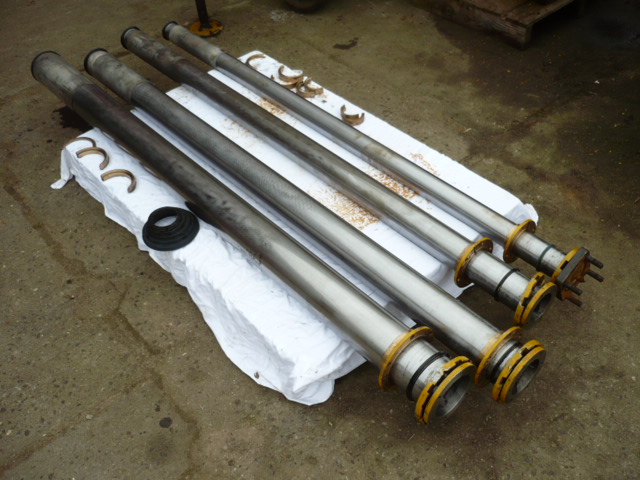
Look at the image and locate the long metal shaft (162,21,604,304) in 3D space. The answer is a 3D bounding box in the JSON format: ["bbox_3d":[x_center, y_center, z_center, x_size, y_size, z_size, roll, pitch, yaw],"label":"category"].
[{"bbox_3d":[0.033,-0.354,2.030,0.130,0.130,1.830,-35,53,-25],"label":"long metal shaft"}]

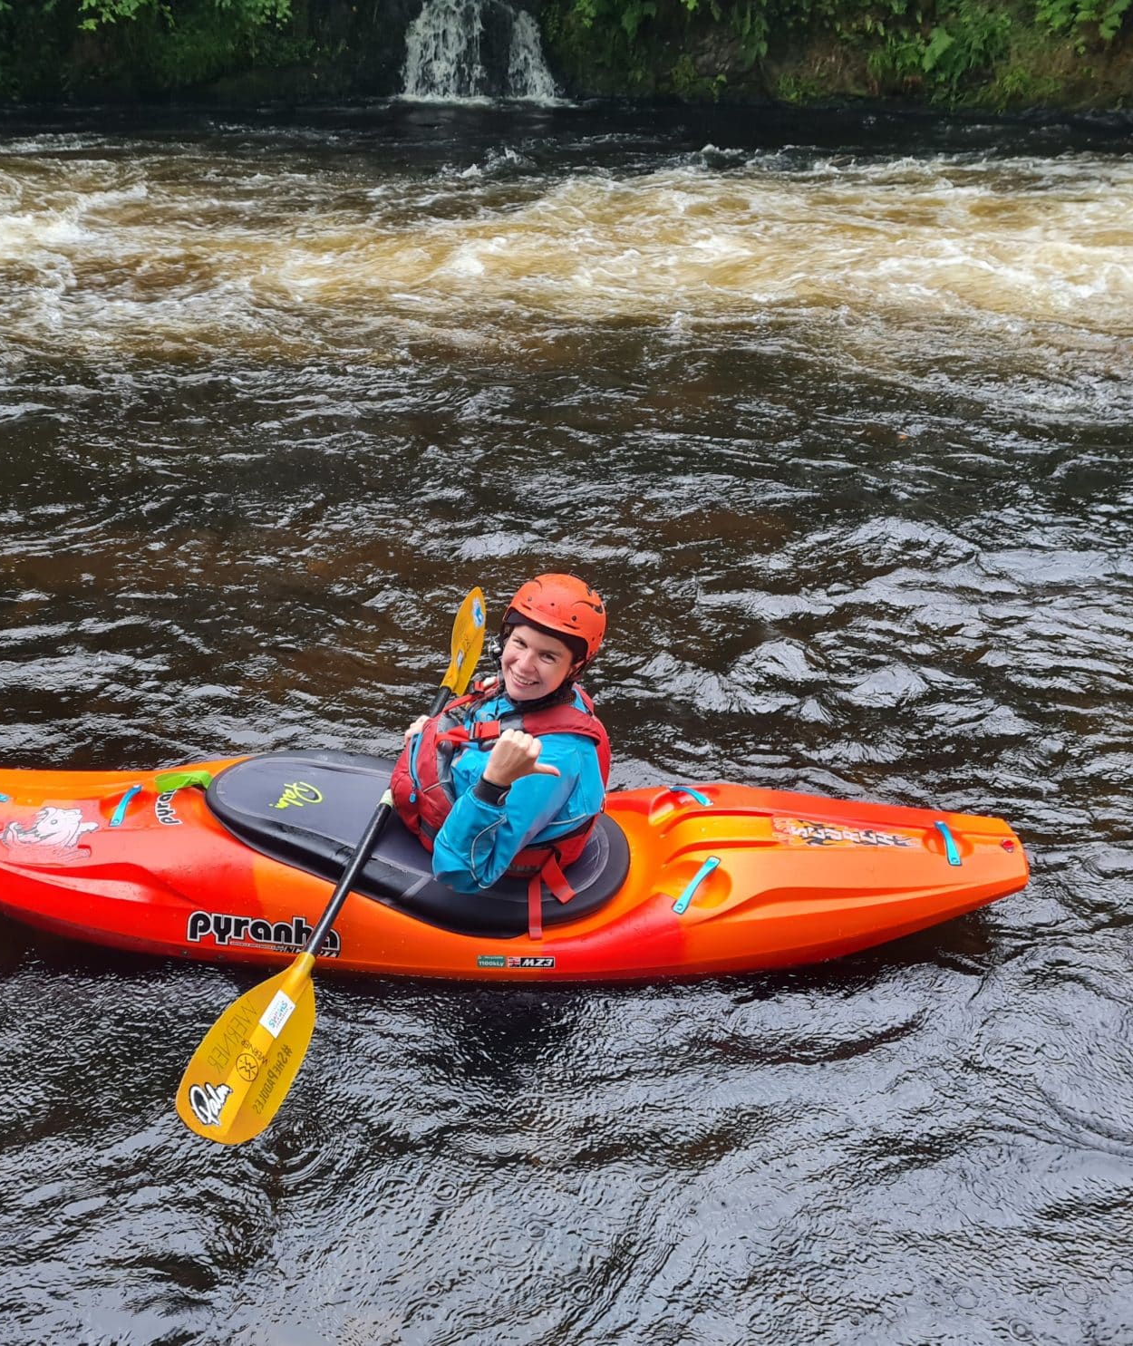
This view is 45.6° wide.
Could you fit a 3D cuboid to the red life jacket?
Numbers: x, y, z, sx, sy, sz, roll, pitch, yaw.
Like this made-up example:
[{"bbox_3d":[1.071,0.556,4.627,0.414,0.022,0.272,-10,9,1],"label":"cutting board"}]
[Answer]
[{"bbox_3d":[-0.151,0.251,3.029,0.380,0.450,0.390,-7,28,-14],"label":"red life jacket"}]

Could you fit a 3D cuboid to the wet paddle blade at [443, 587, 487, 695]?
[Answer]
[{"bbox_3d":[-0.275,-0.088,3.695,0.190,0.060,0.460,-19,28,22],"label":"wet paddle blade"}]

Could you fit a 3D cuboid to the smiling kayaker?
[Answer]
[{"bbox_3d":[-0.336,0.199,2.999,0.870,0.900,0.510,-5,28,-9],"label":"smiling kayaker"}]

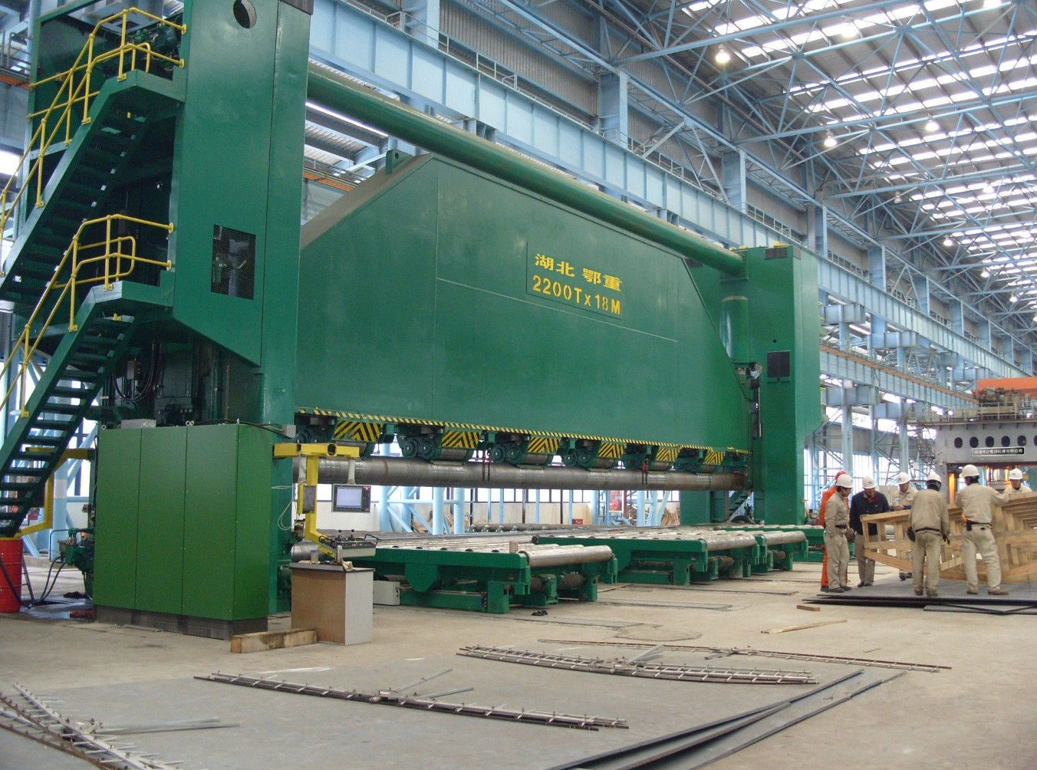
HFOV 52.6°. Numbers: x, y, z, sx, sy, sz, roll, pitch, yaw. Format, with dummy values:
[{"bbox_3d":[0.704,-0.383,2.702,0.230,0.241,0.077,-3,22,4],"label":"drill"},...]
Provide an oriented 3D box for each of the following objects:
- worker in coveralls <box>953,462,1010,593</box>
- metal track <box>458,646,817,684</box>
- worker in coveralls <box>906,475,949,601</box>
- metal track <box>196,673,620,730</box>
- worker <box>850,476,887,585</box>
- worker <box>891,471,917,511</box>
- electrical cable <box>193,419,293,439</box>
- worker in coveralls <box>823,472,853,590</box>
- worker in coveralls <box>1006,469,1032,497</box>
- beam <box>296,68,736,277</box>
[{"bbox_3d":[6.740,2.109,15.336,0.720,1.874,0.520,-2,-6,22],"label":"worker in coveralls"},{"bbox_3d":[0.944,2.494,9.402,3.246,0.070,0.500,-2,-6,26],"label":"metal track"},{"bbox_3d":[5.826,2.129,14.953,0.560,1.741,0.400,-1,-6,18],"label":"worker in coveralls"},{"bbox_3d":[-0.967,2.316,7.820,3.718,0.070,0.240,-2,-6,28],"label":"metal track"},{"bbox_3d":[5.461,2.292,16.402,0.550,1.697,0.400,1,-6,-7],"label":"worker"},{"bbox_3d":[6.582,2.408,17.943,0.540,1.797,0.400,-3,-7,30],"label":"worker"},{"bbox_3d":[-3.227,0.513,12.300,1.300,0.240,0.220,4,-7,-30],"label":"electrical cable"},{"bbox_3d":[4.696,2.173,15.425,0.440,1.725,0.470,-1,-6,17],"label":"worker in coveralls"},{"bbox_3d":[7.994,2.231,16.712,0.540,1.770,0.400,-2,-6,23],"label":"worker in coveralls"},{"bbox_3d":[1.004,-4.056,22.188,0.460,0.460,17.113,-4,-7,36],"label":"beam"}]

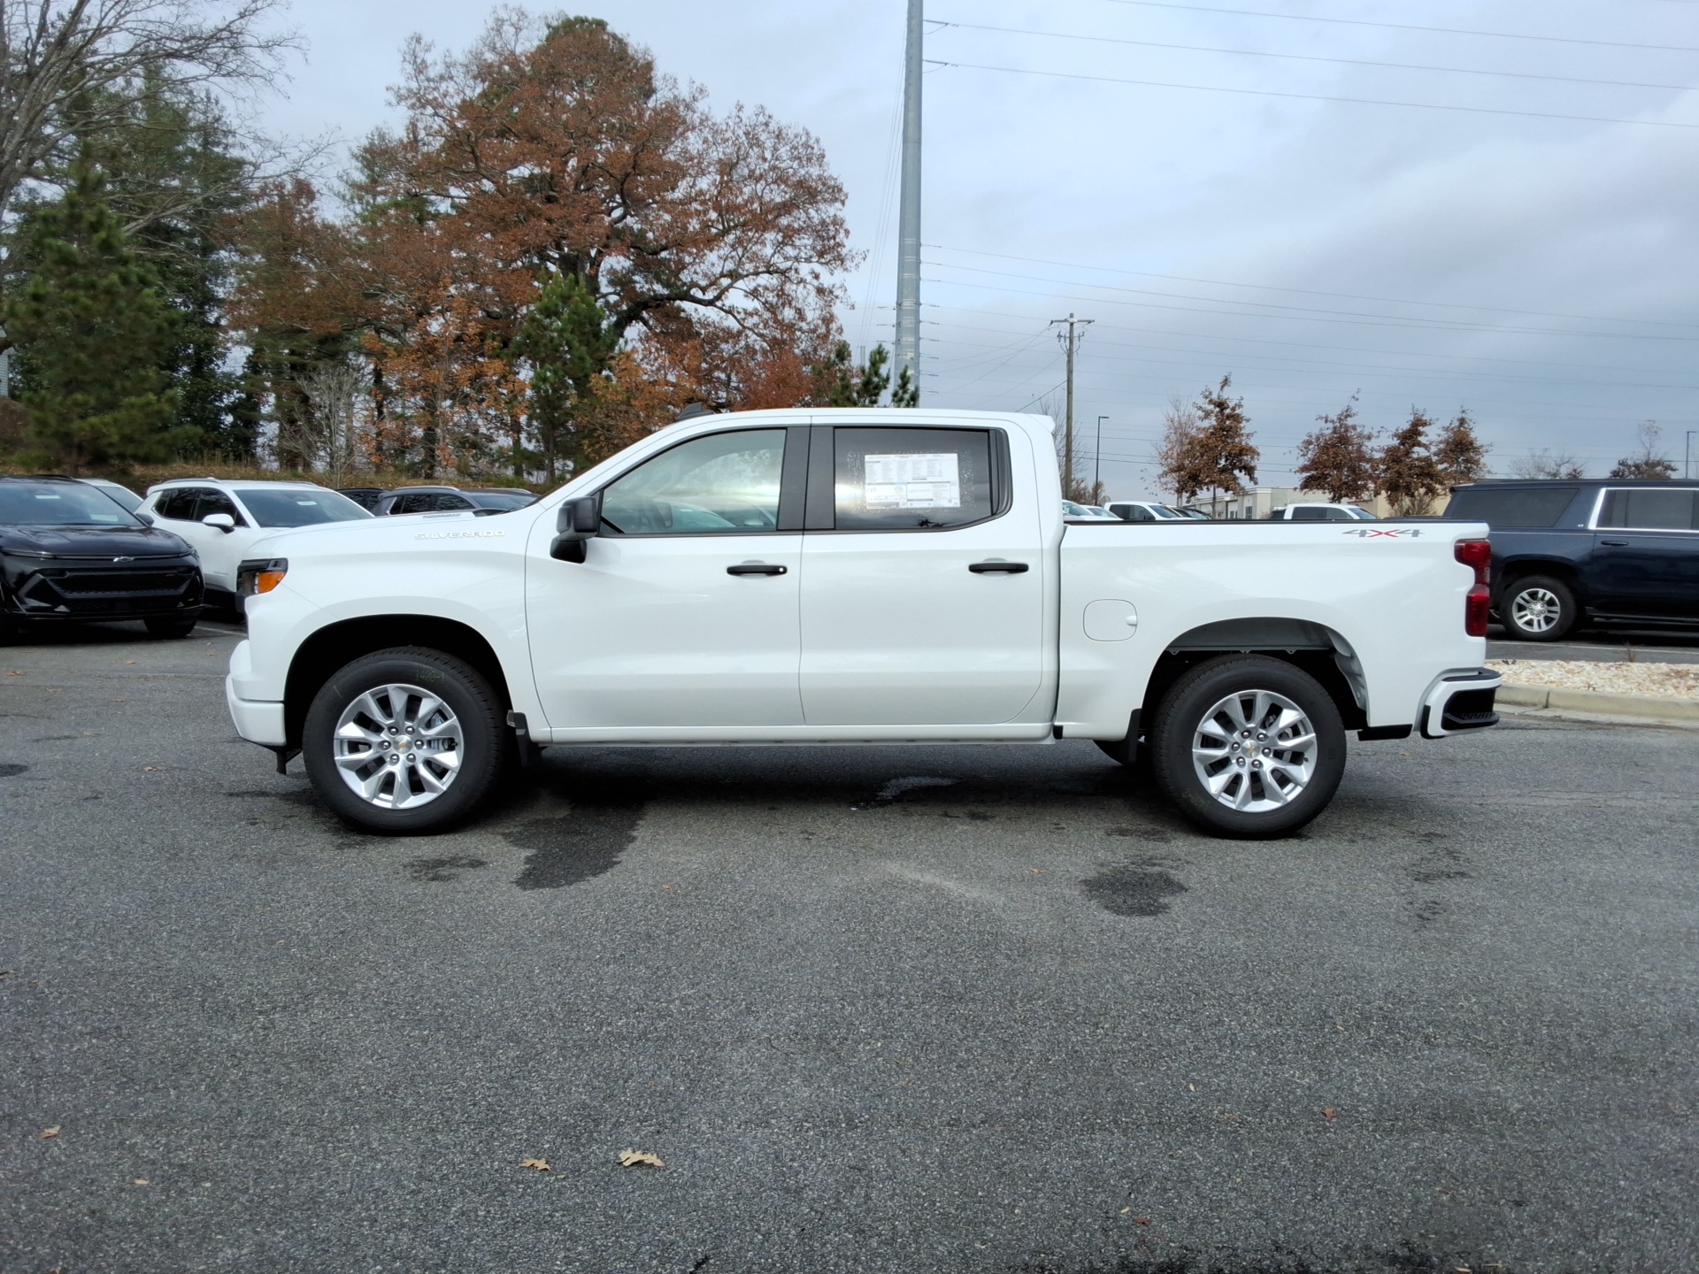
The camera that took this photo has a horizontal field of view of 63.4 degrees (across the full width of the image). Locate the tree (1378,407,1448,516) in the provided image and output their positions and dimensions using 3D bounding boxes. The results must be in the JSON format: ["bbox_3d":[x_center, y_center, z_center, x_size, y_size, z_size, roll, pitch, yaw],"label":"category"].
[{"bbox_3d":[19.507,-5.350,47.691,2.487,5.222,2.487,3,6,22],"label":"tree"}]

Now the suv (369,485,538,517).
[{"bbox_3d":[-5.285,-1.380,20.364,4.680,1.680,1.900,5,7,41],"label":"suv"}]

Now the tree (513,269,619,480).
[{"bbox_3d":[-7.362,-6.760,35.538,2.746,5.421,2.746,0,5,-12],"label":"tree"}]

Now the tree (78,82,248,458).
[{"bbox_3d":[-19.194,-10.110,38.254,4.877,10.652,4.877,-2,6,-26],"label":"tree"}]

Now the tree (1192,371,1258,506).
[{"bbox_3d":[12.549,-5.789,46.654,2.613,6.137,2.613,2,5,15],"label":"tree"}]

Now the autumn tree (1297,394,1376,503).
[{"bbox_3d":[16.921,-5.567,47.674,2.809,5.602,2.809,2,6,19],"label":"autumn tree"}]

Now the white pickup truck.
[{"bbox_3d":[0.025,-0.156,6.959,5.880,1.930,2.120,0,5,-1],"label":"white pickup truck"}]

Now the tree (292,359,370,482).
[{"bbox_3d":[-11.280,-4.674,29.909,1.675,2.718,1.675,-1,6,-20],"label":"tree"}]

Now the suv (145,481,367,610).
[{"bbox_3d":[-7.288,-1.136,17.477,4.840,1.660,1.980,5,7,41],"label":"suv"}]

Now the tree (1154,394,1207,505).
[{"bbox_3d":[12.206,-5.992,50.652,2.055,5.801,2.055,2,5,13],"label":"tree"}]

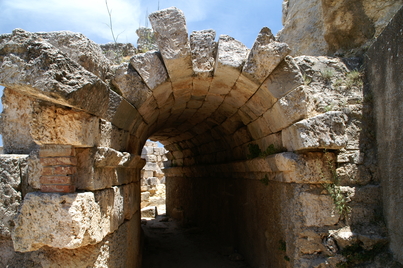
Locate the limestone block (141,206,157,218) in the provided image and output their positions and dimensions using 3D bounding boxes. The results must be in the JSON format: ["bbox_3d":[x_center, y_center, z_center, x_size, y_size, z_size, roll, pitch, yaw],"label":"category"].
[{"bbox_3d":[-2.053,3.053,11.700,0.720,0.430,0.600,0,-7,0],"label":"limestone block"}]

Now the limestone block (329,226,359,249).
[{"bbox_3d":[1.395,1.066,3.136,0.280,0.200,0.300,0,-7,-4],"label":"limestone block"}]

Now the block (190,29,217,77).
[{"bbox_3d":[-0.002,-0.976,3.884,0.318,0.553,0.473,5,-8,-3],"label":"block"}]

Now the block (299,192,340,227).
[{"bbox_3d":[1.309,0.886,3.528,0.420,0.380,0.400,0,-7,-4],"label":"block"}]

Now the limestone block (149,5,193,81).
[{"bbox_3d":[-0.341,-1.006,3.437,0.348,0.540,0.609,-12,-6,-5],"label":"limestone block"}]

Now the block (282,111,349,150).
[{"bbox_3d":[1.286,0.002,3.592,0.560,0.430,0.550,0,-7,-4],"label":"block"}]

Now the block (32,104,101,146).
[{"bbox_3d":[-1.237,-0.057,2.846,0.480,0.377,0.525,0,-7,-4],"label":"block"}]

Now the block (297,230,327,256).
[{"bbox_3d":[1.179,1.210,3.376,0.330,0.250,0.320,0,-7,-4],"label":"block"}]

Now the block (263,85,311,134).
[{"bbox_3d":[1.084,-0.275,3.797,0.420,0.380,0.650,-29,-5,-7],"label":"block"}]

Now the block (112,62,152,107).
[{"bbox_3d":[-0.888,-0.579,4.048,0.293,0.583,0.525,-41,-3,-7],"label":"block"}]

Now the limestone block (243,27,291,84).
[{"bbox_3d":[0.671,-0.802,3.517,0.370,0.549,0.525,36,-8,1],"label":"limestone block"}]

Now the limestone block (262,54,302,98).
[{"bbox_3d":[0.854,-0.540,3.416,0.422,0.321,0.473,-40,-3,-7],"label":"limestone block"}]

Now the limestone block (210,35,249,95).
[{"bbox_3d":[0.310,-0.806,3.765,0.320,0.420,1.050,7,-8,-3],"label":"limestone block"}]

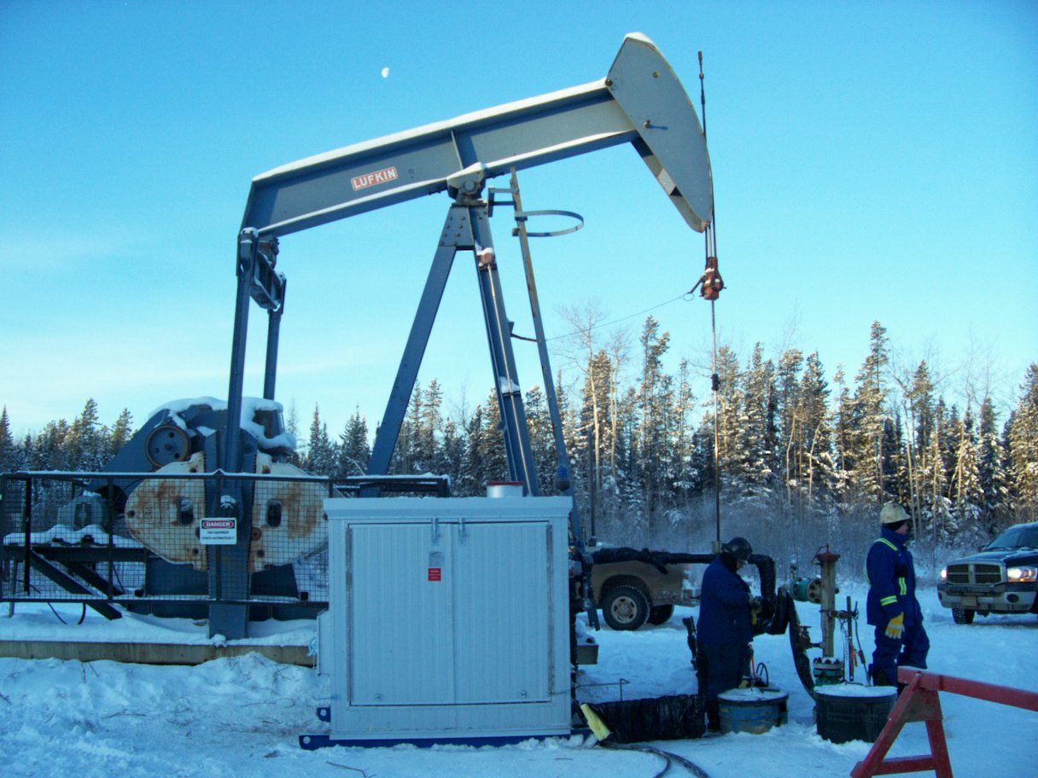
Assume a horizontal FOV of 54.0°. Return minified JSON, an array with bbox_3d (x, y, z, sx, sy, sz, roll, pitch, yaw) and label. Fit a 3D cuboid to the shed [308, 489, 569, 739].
[{"bbox_3d":[-0.603,1.894,8.801,2.050,1.930,1.500,0,-6,-2],"label":"shed"}]

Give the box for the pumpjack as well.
[{"bbox_3d":[-1.255,-0.814,12.152,7.230,7.140,2.400,0,-6,-2],"label":"pumpjack"}]

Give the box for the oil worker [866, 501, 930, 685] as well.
[{"bbox_3d":[3.426,1.934,9.247,0.500,1.800,0.580,-4,-7,30],"label":"oil worker"}]

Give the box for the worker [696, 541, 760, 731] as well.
[{"bbox_3d":[1.885,2.199,9.169,0.560,1.700,0.580,-1,-6,7],"label":"worker"}]

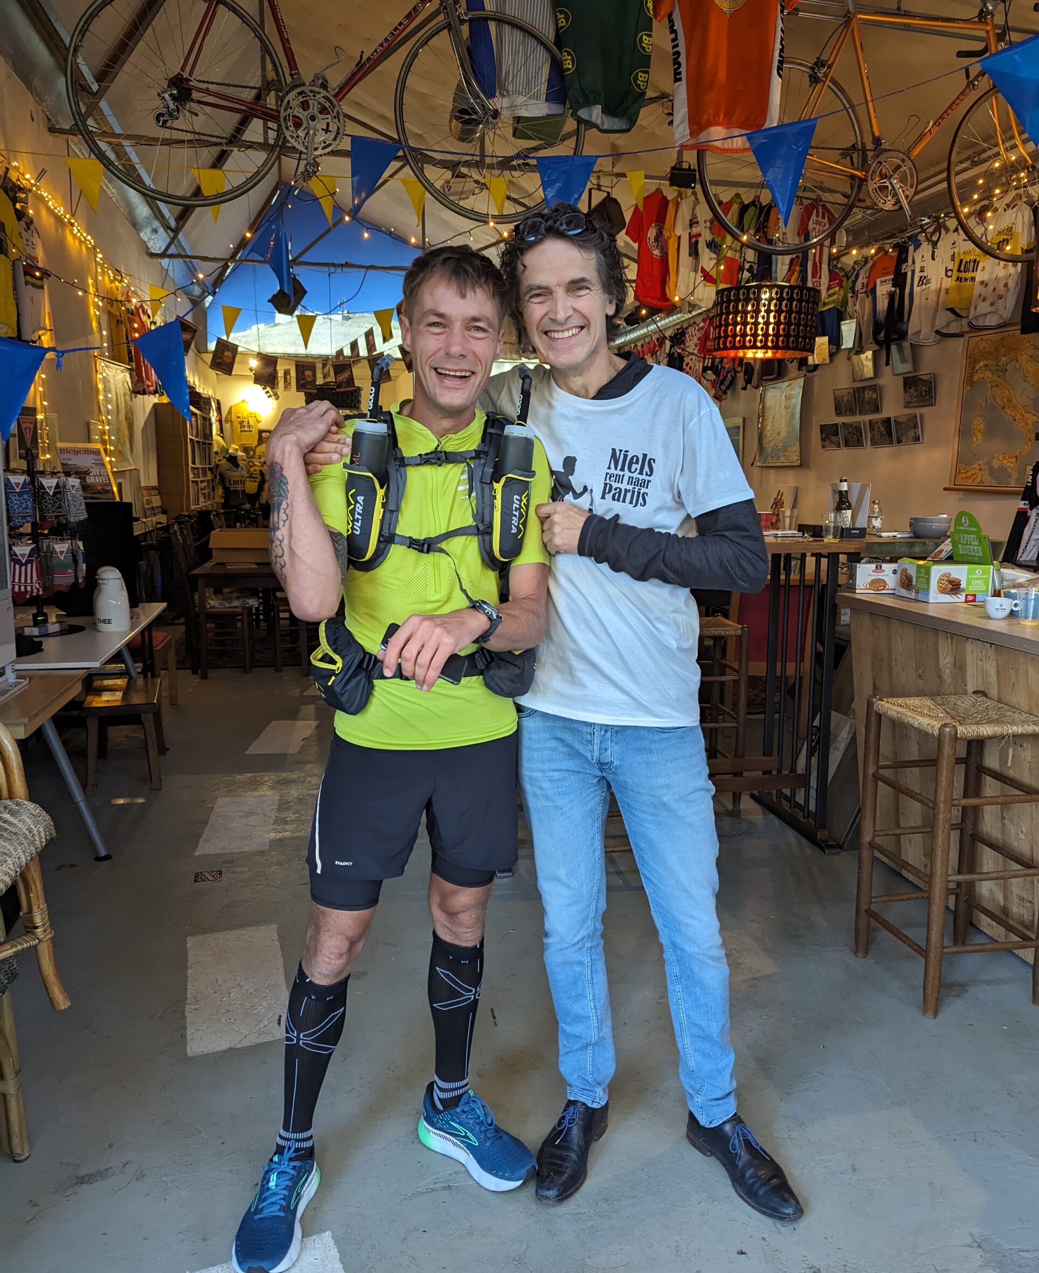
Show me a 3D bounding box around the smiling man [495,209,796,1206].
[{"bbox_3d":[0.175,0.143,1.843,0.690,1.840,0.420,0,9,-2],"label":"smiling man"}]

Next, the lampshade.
[{"bbox_3d":[1.075,-1.380,4.190,0.440,0.255,0.440,0,9,0],"label":"lampshade"}]

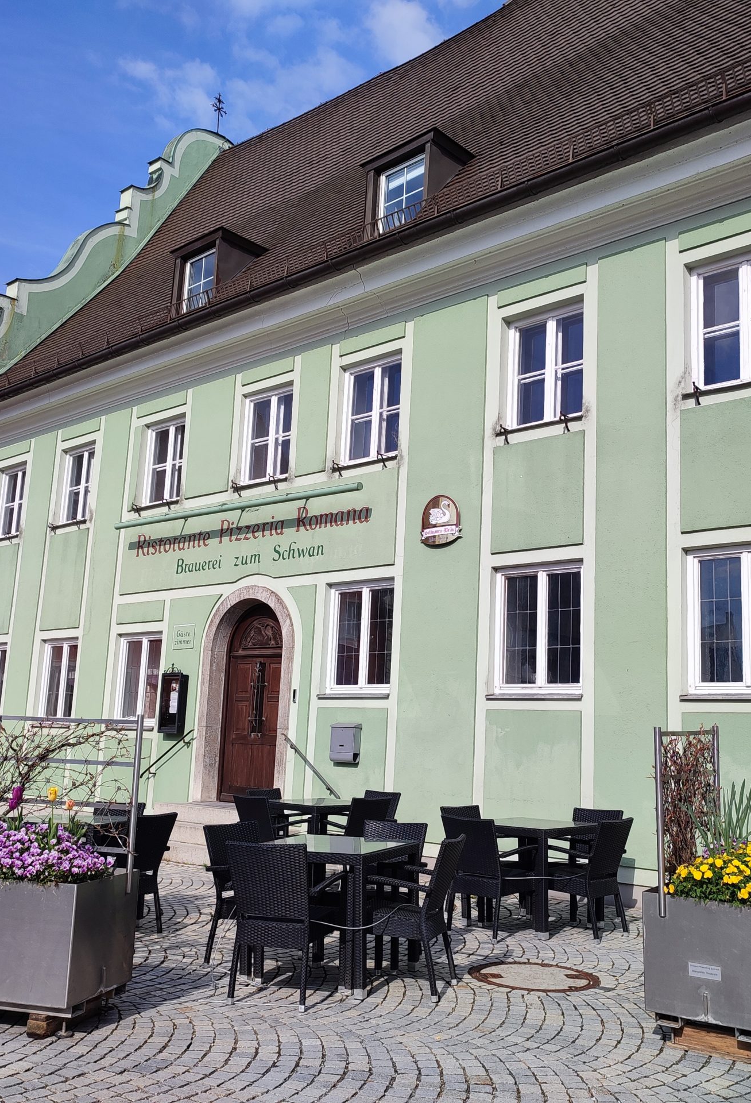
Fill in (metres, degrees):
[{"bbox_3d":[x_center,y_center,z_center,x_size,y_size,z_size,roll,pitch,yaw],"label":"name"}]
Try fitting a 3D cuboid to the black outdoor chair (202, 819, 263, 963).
[{"bbox_3d":[-0.732,2.120,6.566,0.570,0.840,0.570,-7,-13,40],"label":"black outdoor chair"}]

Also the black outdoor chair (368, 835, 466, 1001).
[{"bbox_3d":[0.189,2.065,6.109,0.560,0.845,0.560,-1,-12,18],"label":"black outdoor chair"}]

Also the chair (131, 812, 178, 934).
[{"bbox_3d":[-1.741,2.177,7.123,0.560,0.845,0.560,-5,-13,34],"label":"chair"}]

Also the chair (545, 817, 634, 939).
[{"bbox_3d":[1.530,2.350,7.693,0.570,0.840,0.570,-8,-13,42],"label":"chair"}]

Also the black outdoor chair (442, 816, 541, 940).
[{"bbox_3d":[0.834,2.325,7.654,0.570,0.830,0.560,9,-13,-41],"label":"black outdoor chair"}]

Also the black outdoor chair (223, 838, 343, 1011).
[{"bbox_3d":[-0.490,1.972,5.719,0.560,0.830,0.570,-3,-10,19],"label":"black outdoor chair"}]

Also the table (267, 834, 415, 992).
[{"bbox_3d":[-0.262,2.128,6.337,0.800,0.740,0.800,-4,-11,25],"label":"table"}]

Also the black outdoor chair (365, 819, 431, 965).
[{"bbox_3d":[-0.001,2.171,6.765,0.560,0.845,0.560,-2,-12,25],"label":"black outdoor chair"}]

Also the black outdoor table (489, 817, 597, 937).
[{"bbox_3d":[1.198,2.441,8.032,0.800,0.740,0.800,10,-14,-44],"label":"black outdoor table"}]

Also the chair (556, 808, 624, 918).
[{"bbox_3d":[1.625,2.467,8.371,0.570,0.840,0.570,-9,-14,44],"label":"chair"}]

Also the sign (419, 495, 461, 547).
[{"bbox_3d":[0.652,-0.328,11.066,0.560,0.570,0.060,-7,-15,42],"label":"sign"}]

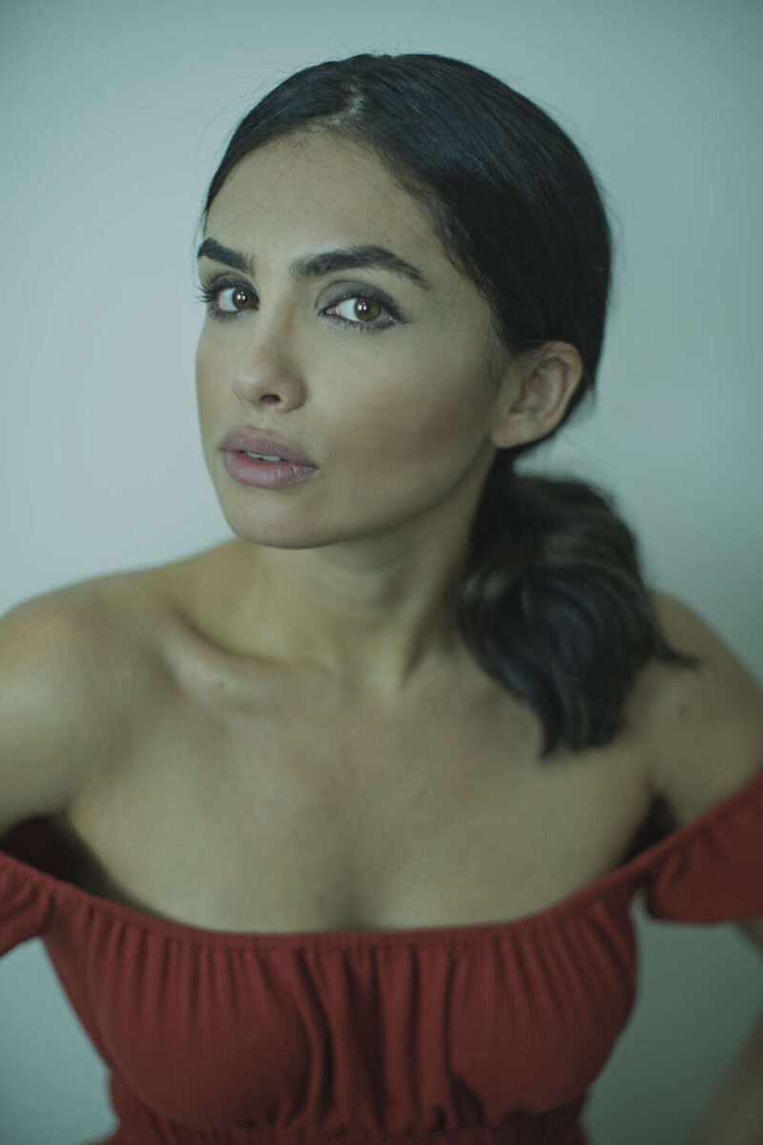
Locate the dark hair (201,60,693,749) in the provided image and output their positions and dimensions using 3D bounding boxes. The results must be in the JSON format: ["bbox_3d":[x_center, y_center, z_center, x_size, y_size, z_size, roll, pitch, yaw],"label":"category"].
[{"bbox_3d":[0.031,-0.081,0.800,0.195,0.355,0.220,0,0,31],"label":"dark hair"}]

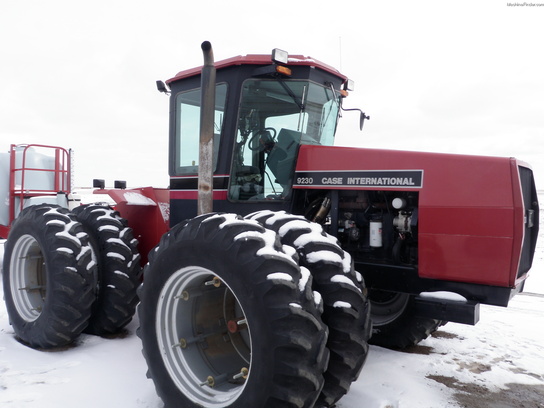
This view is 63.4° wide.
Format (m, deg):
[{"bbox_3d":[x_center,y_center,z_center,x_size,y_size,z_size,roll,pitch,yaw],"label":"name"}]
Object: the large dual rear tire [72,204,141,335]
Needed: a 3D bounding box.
[{"bbox_3d":[-2.365,0.858,5.855,1.750,1.720,0.470,2,2,39],"label":"large dual rear tire"}]

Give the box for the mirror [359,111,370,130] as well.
[{"bbox_3d":[1.163,-1.038,5.500,0.110,0.250,0.170,1,2,15],"label":"mirror"}]

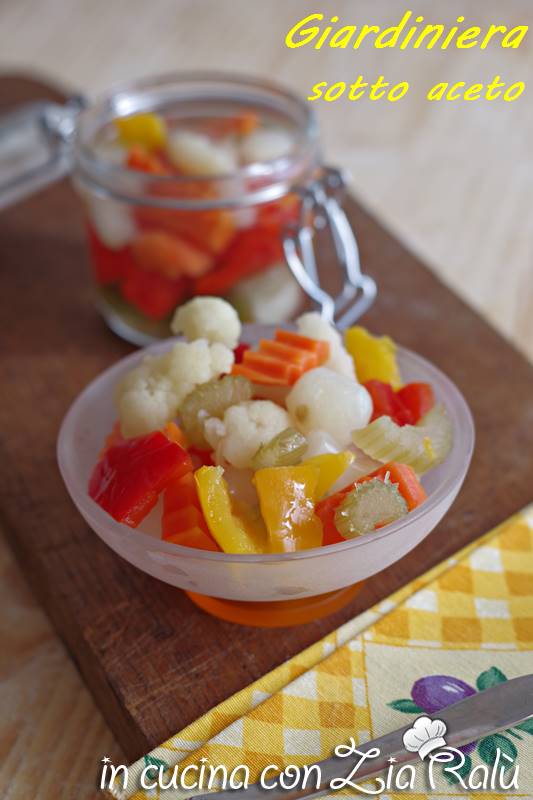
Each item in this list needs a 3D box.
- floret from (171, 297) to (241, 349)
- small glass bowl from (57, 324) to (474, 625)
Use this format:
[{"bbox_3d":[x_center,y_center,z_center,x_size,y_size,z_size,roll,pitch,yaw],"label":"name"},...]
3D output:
[{"bbox_3d":[-0.021,-0.024,0.559,0.024,0.022,0.024,-1,33,0],"label":"floret"},{"bbox_3d":[0.000,0.032,0.548,0.133,0.056,0.133,-1,34,1],"label":"small glass bowl"}]

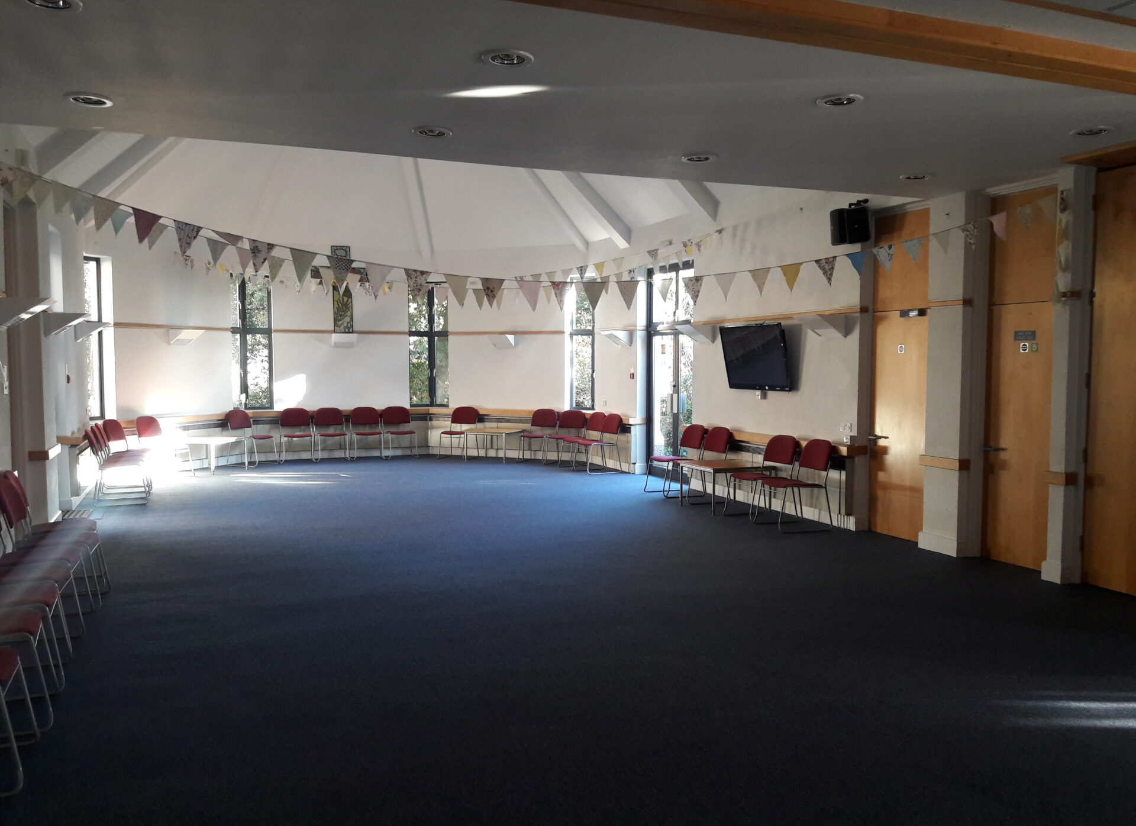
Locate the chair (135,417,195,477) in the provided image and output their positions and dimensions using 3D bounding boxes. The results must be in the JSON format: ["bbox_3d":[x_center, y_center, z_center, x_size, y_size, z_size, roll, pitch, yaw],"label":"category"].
[{"bbox_3d":[-5.602,0.469,12.773,0.578,0.830,0.508,1,3,17],"label":"chair"}]

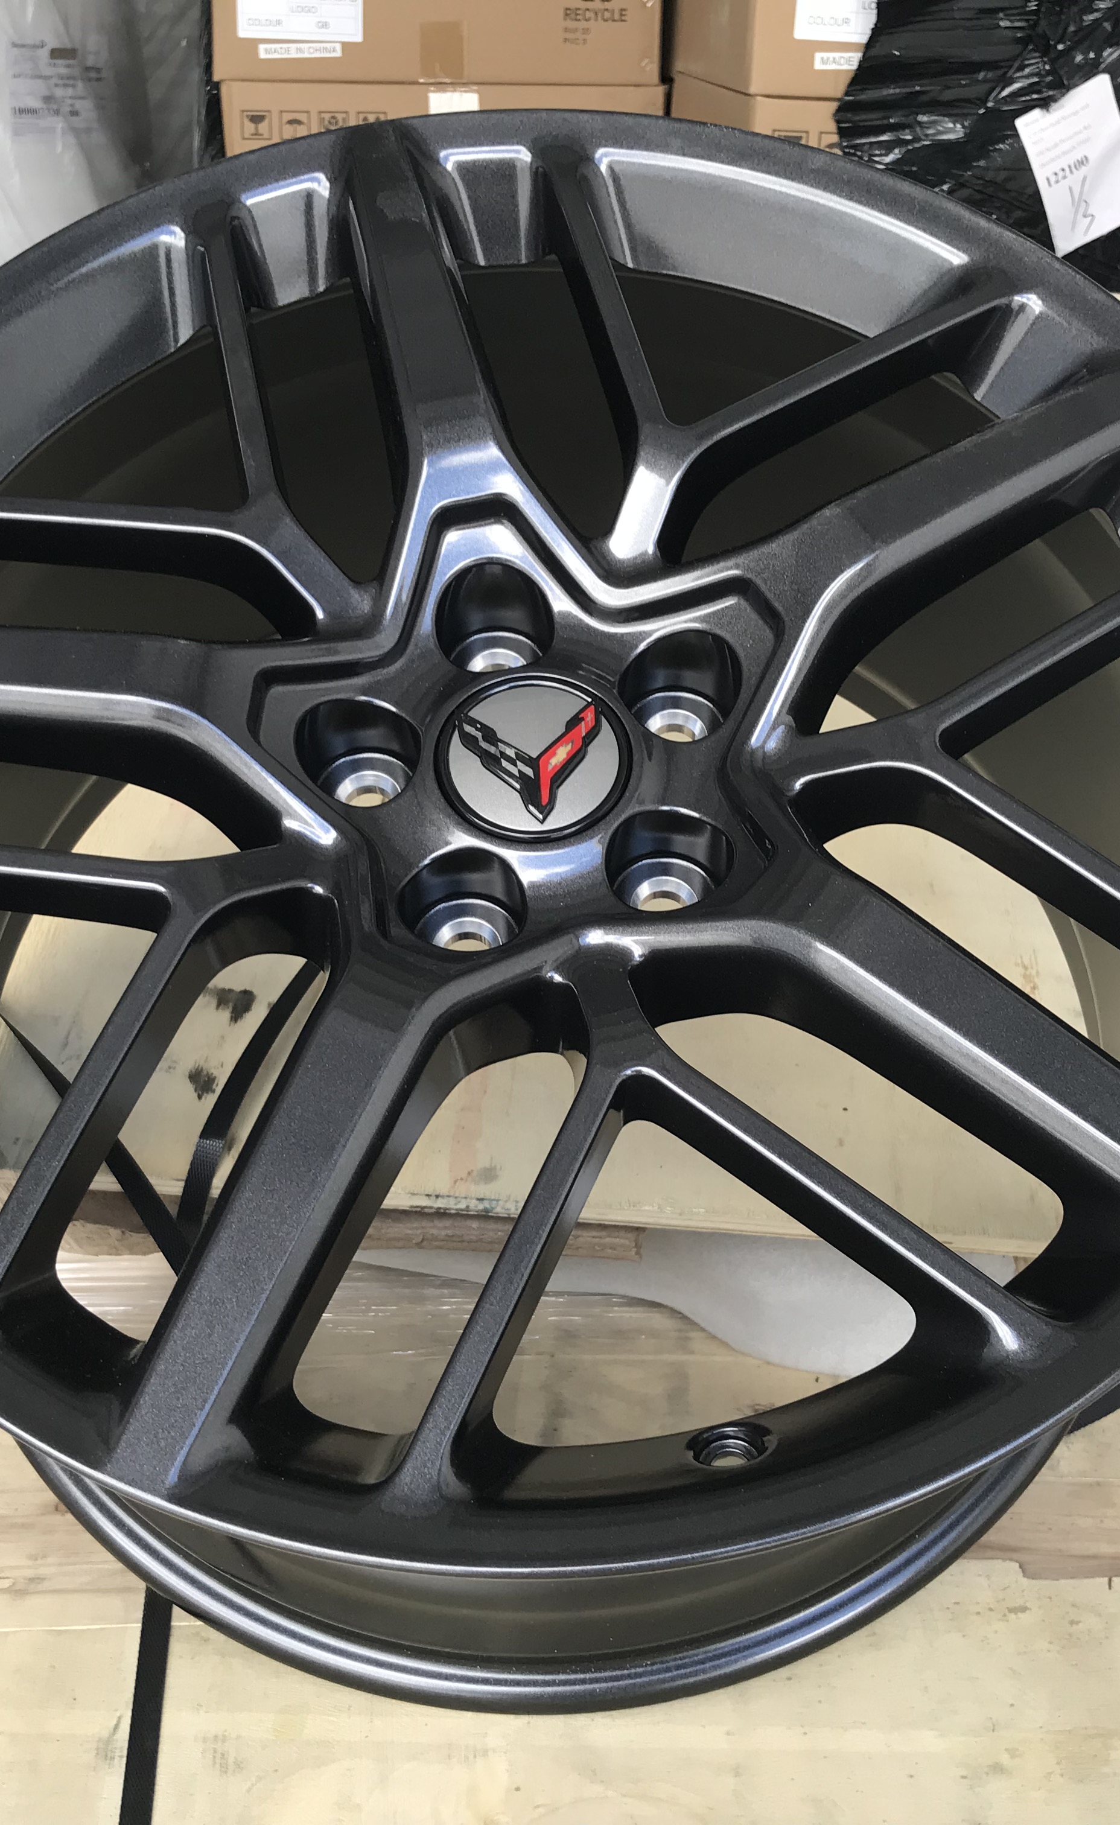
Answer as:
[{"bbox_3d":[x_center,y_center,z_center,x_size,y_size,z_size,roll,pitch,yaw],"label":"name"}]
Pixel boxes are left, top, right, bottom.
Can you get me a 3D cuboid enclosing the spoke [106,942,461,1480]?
[{"bbox_3d":[-0.081,0.090,0.568,0.038,0.030,0.162,20,64,11],"label":"spoke"}]

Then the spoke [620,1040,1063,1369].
[{"bbox_3d":[0.079,0.085,0.573,0.138,0.026,0.017,37,68,18],"label":"spoke"}]

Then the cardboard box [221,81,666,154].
[{"bbox_3d":[-0.161,-0.981,2.704,0.540,0.290,0.540,-2,23,-4],"label":"cardboard box"}]

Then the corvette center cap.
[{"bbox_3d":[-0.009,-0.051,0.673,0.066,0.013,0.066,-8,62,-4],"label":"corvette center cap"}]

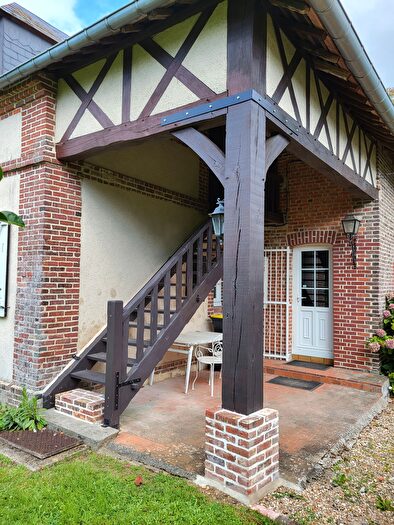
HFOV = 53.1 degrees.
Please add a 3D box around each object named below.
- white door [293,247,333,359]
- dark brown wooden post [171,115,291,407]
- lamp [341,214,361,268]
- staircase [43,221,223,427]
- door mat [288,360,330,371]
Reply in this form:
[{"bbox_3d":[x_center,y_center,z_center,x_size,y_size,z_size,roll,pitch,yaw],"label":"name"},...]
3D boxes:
[{"bbox_3d":[2.201,0.742,7.490,0.844,2.085,0.090,-1,-3,37],"label":"white door"},{"bbox_3d":[0.346,-0.015,3.993,0.986,2.623,1.006,-1,-3,37],"label":"dark brown wooden post"},{"bbox_3d":[2.698,-0.363,6.864,0.270,0.920,0.390,-1,-3,37],"label":"lamp"},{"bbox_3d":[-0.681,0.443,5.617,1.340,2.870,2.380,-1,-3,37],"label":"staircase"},{"bbox_3d":[2.071,1.898,7.318,0.753,0.020,0.400,-1,-3,37],"label":"door mat"}]

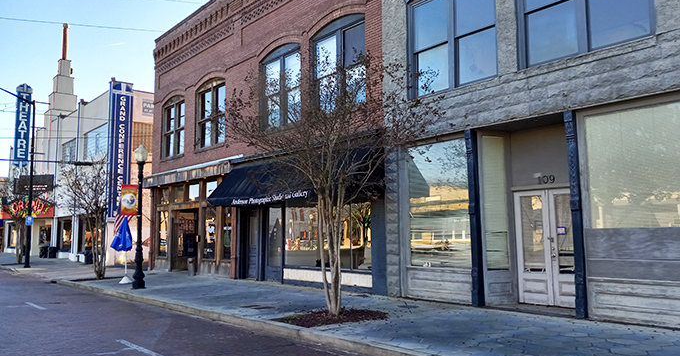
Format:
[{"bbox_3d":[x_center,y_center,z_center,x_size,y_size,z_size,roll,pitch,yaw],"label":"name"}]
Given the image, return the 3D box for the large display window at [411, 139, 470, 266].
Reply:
[{"bbox_3d":[2.031,0.530,10.937,0.121,2.575,1.547,4,-7,-40],"label":"large display window"}]

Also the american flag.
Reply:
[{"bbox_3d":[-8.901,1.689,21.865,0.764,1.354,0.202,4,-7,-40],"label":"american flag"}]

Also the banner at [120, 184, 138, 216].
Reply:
[{"bbox_3d":[-6.249,0.646,15.771,0.481,0.936,0.040,4,-7,-40],"label":"banner"}]

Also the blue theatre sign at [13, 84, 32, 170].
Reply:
[{"bbox_3d":[-23.264,-3.766,38.911,1.032,6.363,0.404,4,-7,-40],"label":"blue theatre sign"}]

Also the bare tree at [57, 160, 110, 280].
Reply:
[{"bbox_3d":[-9.388,1.469,19.453,1.894,4.436,1.894,4,-7,-40],"label":"bare tree"}]

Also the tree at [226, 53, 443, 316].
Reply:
[{"bbox_3d":[-0.095,0.072,9.793,3.691,4.891,3.851,-1,-5,0],"label":"tree"}]

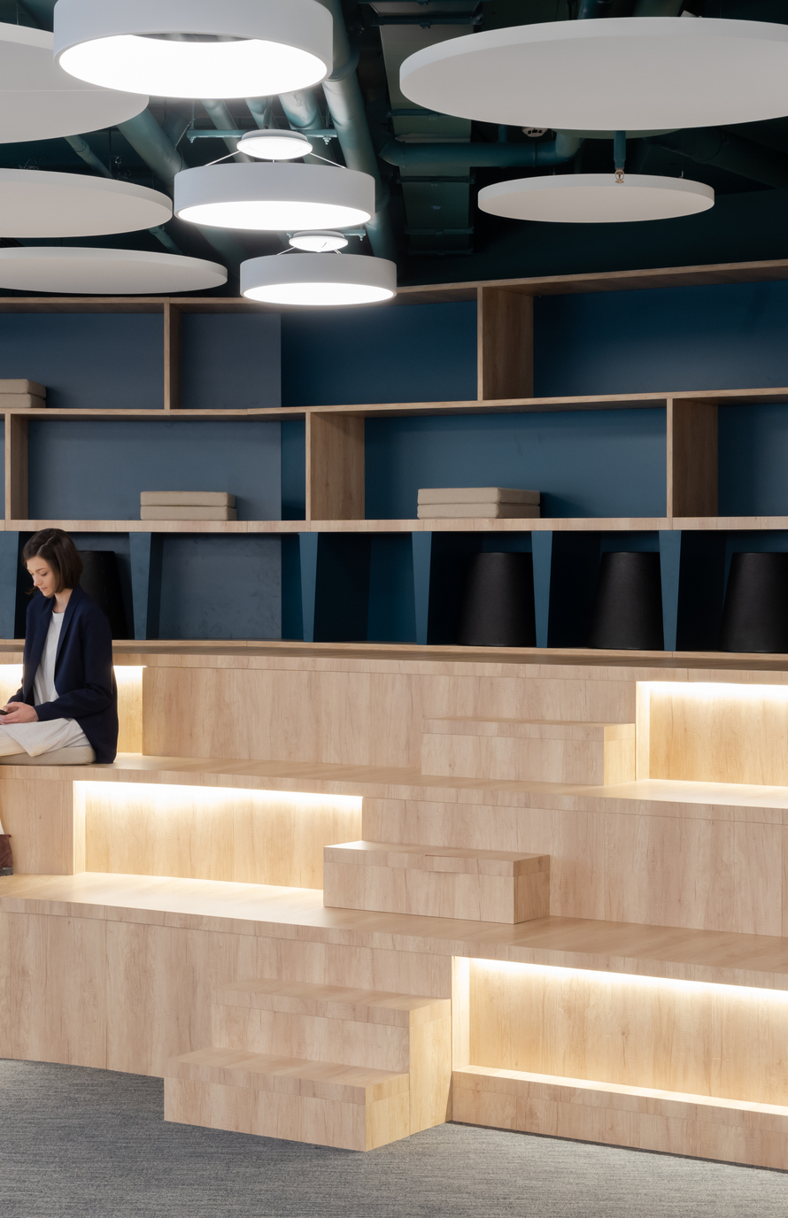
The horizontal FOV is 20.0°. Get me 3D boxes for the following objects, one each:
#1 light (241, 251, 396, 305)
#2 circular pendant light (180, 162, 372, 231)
[{"bbox_3d":[-0.288,-1.260,8.570,0.600,0.120,0.600,0,1,0],"label":"light"},{"bbox_3d":[-0.357,-1.232,6.710,0.600,0.115,0.600,0,1,0],"label":"circular pendant light"}]

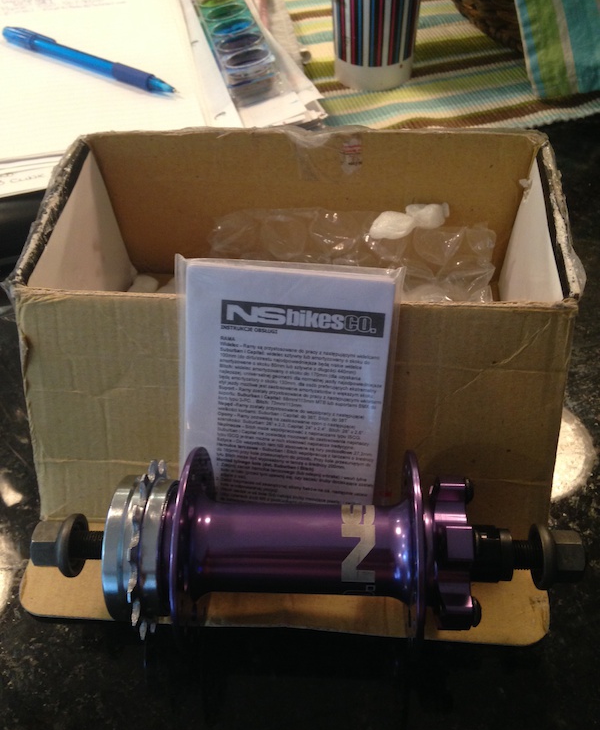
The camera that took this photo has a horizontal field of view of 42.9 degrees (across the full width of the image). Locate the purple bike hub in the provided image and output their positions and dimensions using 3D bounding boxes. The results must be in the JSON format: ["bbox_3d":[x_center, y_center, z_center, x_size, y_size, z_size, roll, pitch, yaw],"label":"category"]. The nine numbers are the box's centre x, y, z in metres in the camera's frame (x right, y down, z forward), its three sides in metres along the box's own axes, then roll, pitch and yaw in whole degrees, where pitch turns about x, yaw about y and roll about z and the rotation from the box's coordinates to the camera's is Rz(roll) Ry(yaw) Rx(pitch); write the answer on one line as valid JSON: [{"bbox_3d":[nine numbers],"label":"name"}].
[{"bbox_3d":[0.001,0.063,0.260,0.185,0.069,0.069,1,47,3],"label":"purple bike hub"}]

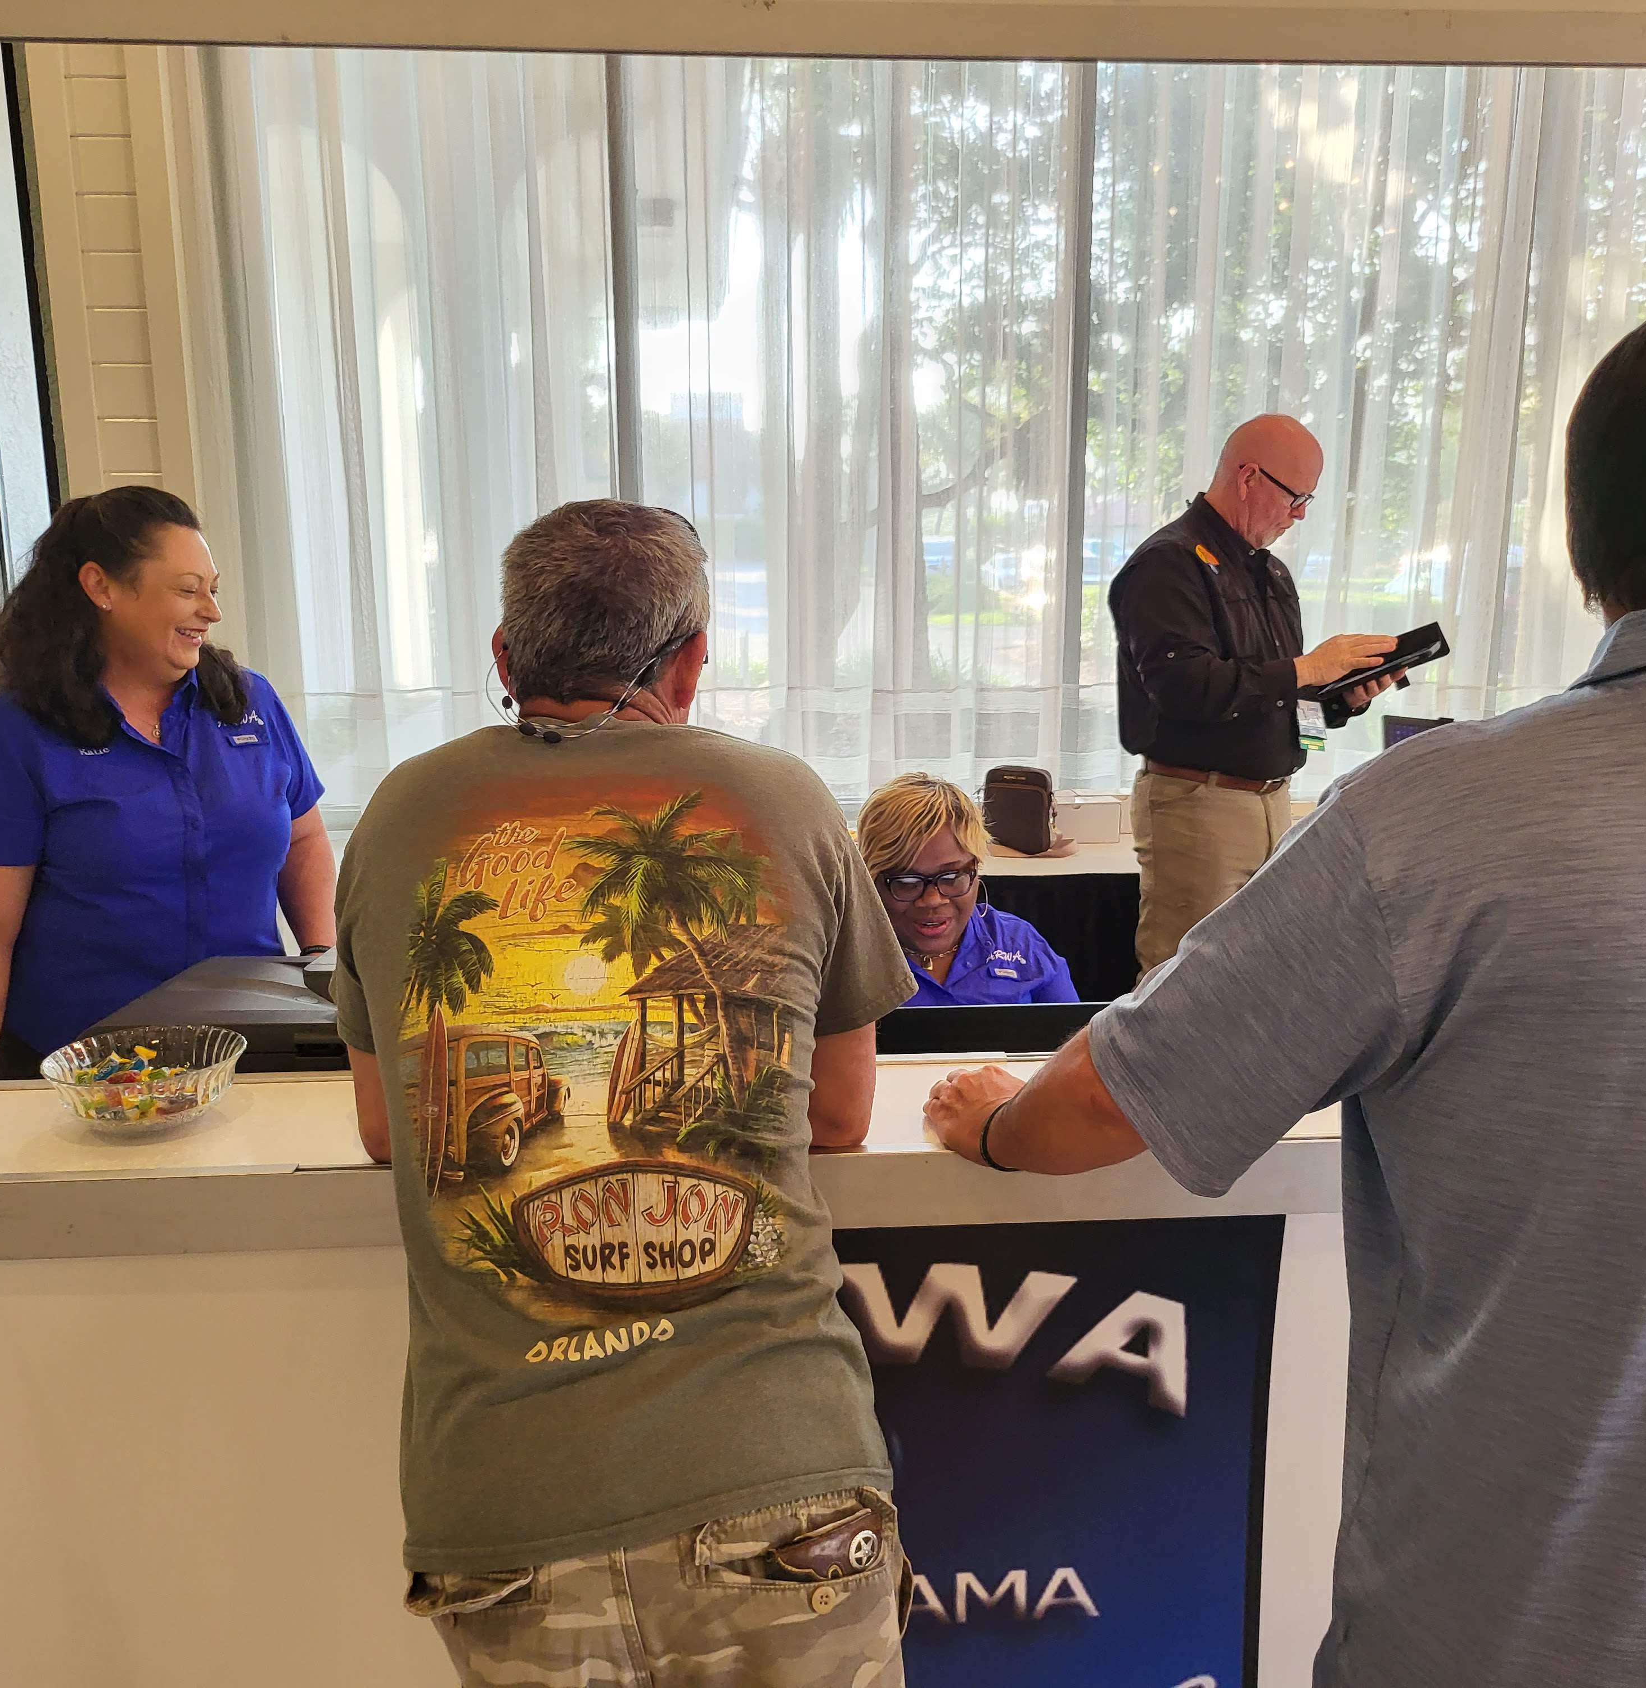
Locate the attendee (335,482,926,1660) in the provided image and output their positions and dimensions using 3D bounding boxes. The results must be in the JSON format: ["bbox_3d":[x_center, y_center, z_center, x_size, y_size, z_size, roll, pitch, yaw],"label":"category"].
[{"bbox_3d":[-0.165,0.508,1.363,0.510,1.580,0.520,-1,10,-2],"label":"attendee"}]

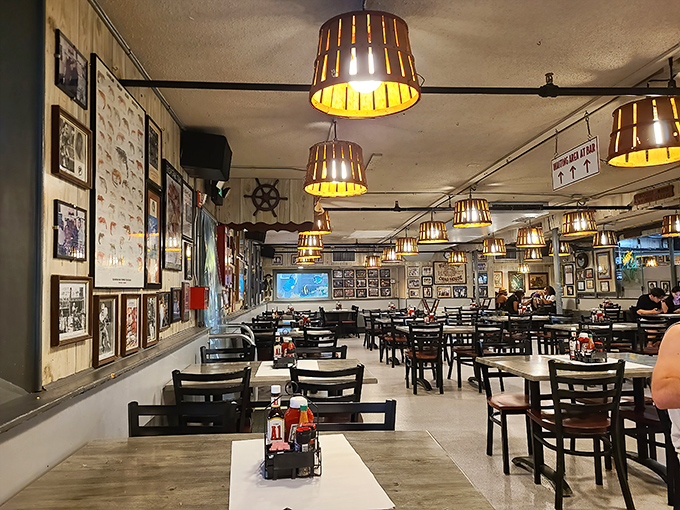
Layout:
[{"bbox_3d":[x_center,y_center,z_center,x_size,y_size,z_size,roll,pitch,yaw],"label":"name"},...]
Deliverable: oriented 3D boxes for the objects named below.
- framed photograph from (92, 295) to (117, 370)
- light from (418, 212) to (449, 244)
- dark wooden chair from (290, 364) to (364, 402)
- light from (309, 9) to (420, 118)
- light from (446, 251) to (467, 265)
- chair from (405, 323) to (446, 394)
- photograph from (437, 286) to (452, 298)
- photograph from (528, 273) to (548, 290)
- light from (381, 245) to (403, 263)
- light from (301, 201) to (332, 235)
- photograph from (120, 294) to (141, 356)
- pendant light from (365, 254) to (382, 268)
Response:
[{"bbox_3d":[-1.154,0.368,2.523,0.027,0.325,0.268,0,-4,-5],"label":"framed photograph"},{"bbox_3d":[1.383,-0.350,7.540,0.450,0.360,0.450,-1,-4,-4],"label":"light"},{"bbox_3d":[-0.080,1.071,3.110,0.430,0.840,0.470,-1,-4,-5],"label":"dark wooden chair"},{"bbox_3d":[0.103,-0.785,2.123,0.450,0.280,0.450,0,-4,-5],"label":"light"},{"bbox_3d":[2.686,0.068,11.644,0.455,0.310,0.455,-1,-4,-5],"label":"light"},{"bbox_3d":[1.049,1.252,6.279,0.410,0.840,0.460,-1,-4,-4],"label":"chair"},{"bbox_3d":[2.938,1.060,14.356,0.350,0.295,0.030,-1,-4,-5],"label":"photograph"},{"bbox_3d":[5.813,0.780,14.918,0.550,0.470,0.030,-1,-4,-5],"label":"photograph"},{"bbox_3d":[1.189,0.007,11.567,0.450,0.280,0.450,0,-4,-5],"label":"light"},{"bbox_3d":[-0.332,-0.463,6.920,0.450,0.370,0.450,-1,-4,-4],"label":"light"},{"bbox_3d":[-1.107,0.366,2.714,0.028,0.311,0.249,-1,-4,-5],"label":"photograph"},{"bbox_3d":[0.892,0.172,13.555,0.455,0.310,0.455,-1,-4,-5],"label":"pendant light"}]

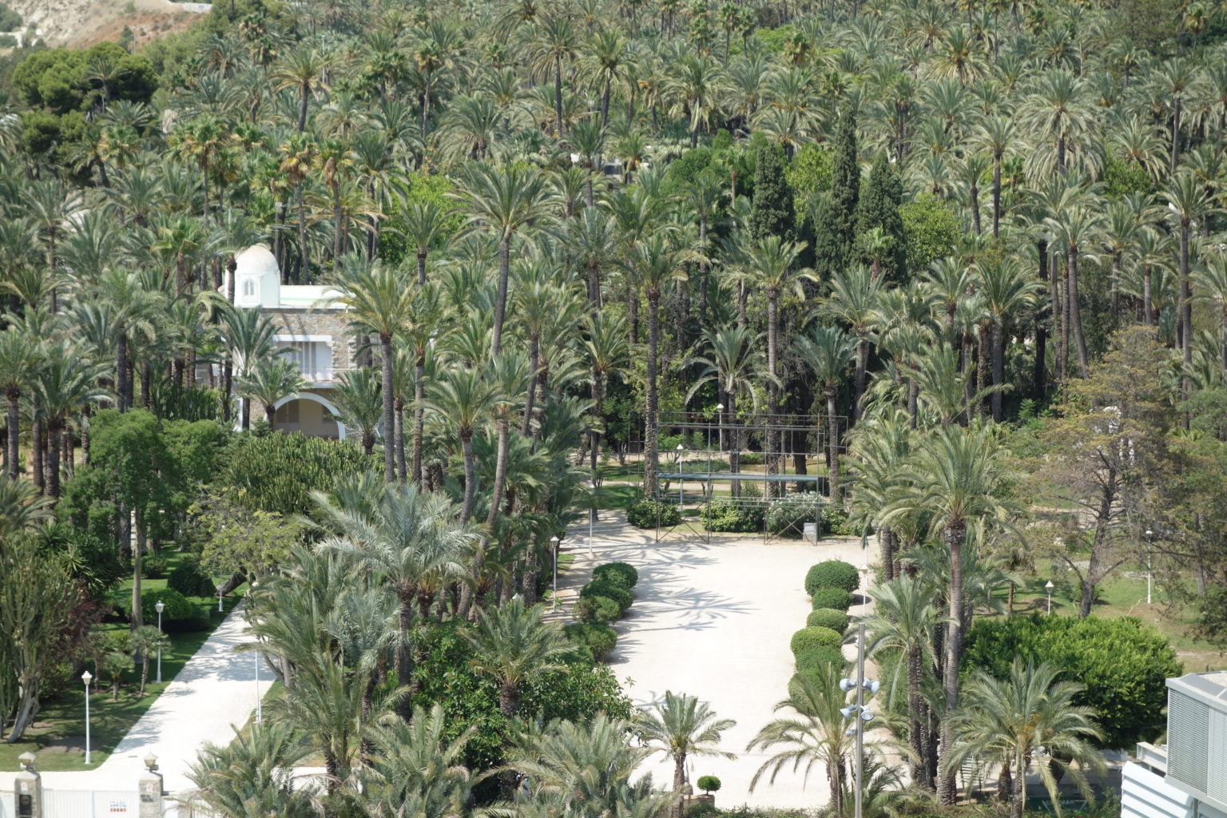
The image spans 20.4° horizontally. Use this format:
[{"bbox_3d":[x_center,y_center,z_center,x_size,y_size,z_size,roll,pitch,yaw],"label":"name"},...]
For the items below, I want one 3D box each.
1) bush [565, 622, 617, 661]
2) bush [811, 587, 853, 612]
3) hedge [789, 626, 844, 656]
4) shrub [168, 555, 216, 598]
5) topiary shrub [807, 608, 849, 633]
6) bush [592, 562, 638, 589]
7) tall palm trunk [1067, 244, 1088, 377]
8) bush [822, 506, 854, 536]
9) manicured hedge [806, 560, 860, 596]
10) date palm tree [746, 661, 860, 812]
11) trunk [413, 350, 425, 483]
[{"bbox_3d":[-1.016,10.684,156.889,2.450,1.620,2.400,0,8,0],"label":"bush"},{"bbox_3d":[10.302,9.040,160.637,2.033,1.238,2.033,0,9,0],"label":"bush"},{"bbox_3d":[9.355,10.774,156.881,2.400,1.500,2.300,0,9,0],"label":"hedge"},{"bbox_3d":[-21.096,8.309,170.846,2.450,1.950,2.400,0,9,0],"label":"shrub"},{"bbox_3d":[10.570,10.200,168.160,2.080,1.250,2.000,0,9,0],"label":"topiary shrub"},{"bbox_3d":[0.073,8.478,172.900,2.350,1.460,2.350,0,8,0],"label":"bush"},{"bbox_3d":[32.490,-5.670,237.960,1.550,11.740,1.000,0,9,0],"label":"tall palm trunk"},{"bbox_3d":[11.960,5.894,179.041,1.914,1.499,1.914,0,9,0],"label":"bush"},{"bbox_3d":[11.003,8.473,171.080,2.750,1.760,2.600,0,8,0],"label":"manicured hedge"},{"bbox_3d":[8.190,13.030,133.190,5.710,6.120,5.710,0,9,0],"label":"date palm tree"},{"bbox_3d":[-11.134,0.817,195.641,0.600,8.100,0.550,0,9,0],"label":"trunk"}]

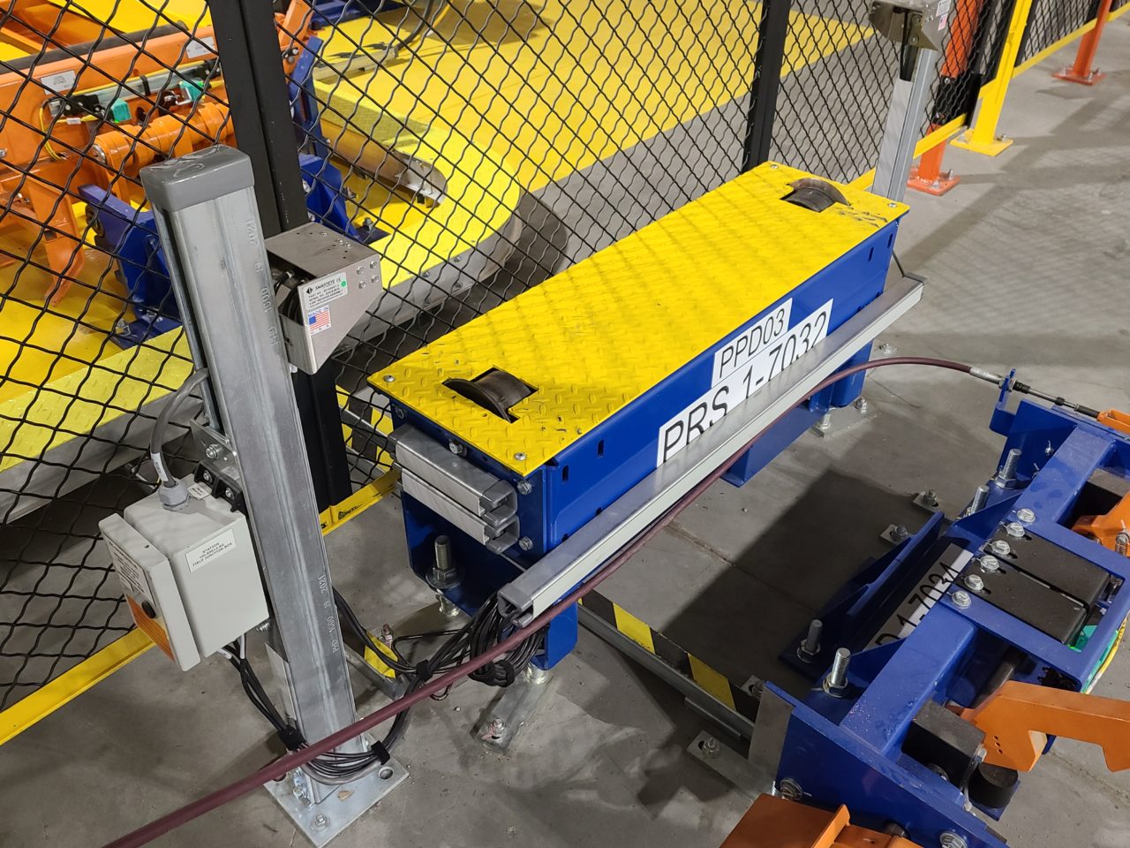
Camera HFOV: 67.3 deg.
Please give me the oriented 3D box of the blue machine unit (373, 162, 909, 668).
[{"bbox_3d":[0.211,-0.085,1.614,0.331,0.437,1.165,28,44,32],"label":"blue machine unit"}]

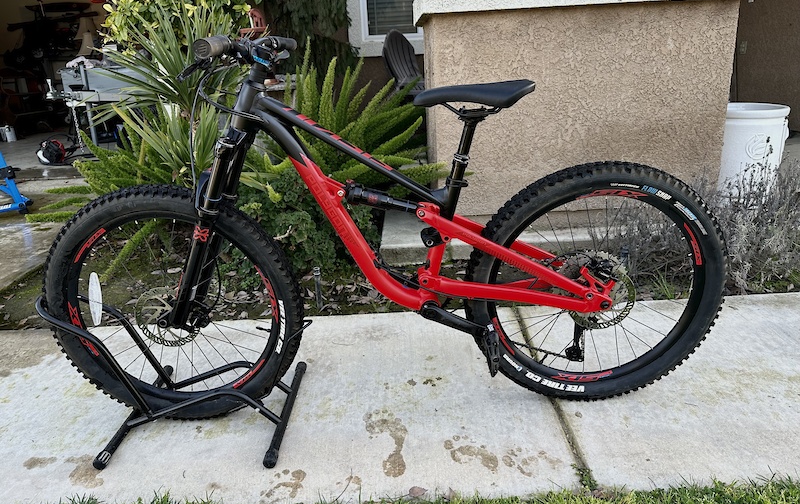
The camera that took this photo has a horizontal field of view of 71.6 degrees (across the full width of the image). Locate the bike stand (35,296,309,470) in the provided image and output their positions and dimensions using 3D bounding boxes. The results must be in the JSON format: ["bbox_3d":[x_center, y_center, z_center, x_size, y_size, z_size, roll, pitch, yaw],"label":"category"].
[{"bbox_3d":[-0.586,0.272,1.435,0.600,0.355,0.490,-3,17,1],"label":"bike stand"}]

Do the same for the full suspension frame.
[{"bbox_3d":[-0.025,-0.133,1.292,1.070,0.620,0.180,-3,17,0],"label":"full suspension frame"}]

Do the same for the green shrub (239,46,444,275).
[{"bbox_3d":[-0.282,-0.460,2.684,0.960,0.970,0.850,-3,17,1],"label":"green shrub"}]

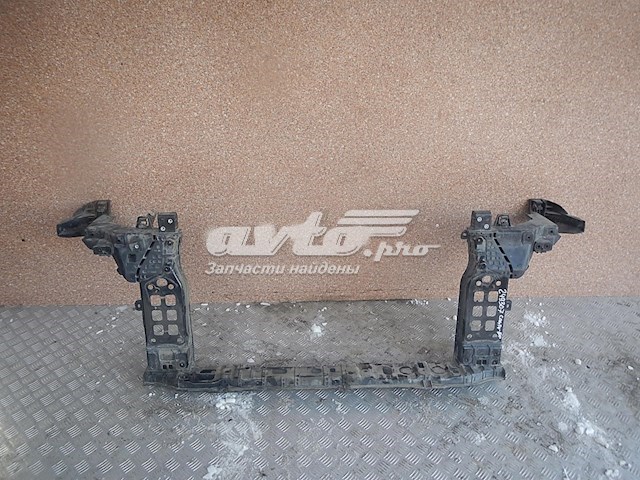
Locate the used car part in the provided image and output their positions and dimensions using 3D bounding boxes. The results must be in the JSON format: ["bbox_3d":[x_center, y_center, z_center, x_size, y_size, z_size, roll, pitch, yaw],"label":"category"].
[{"bbox_3d":[0.021,0.131,1.500,1.547,0.506,0.288,0,19,-2],"label":"used car part"}]

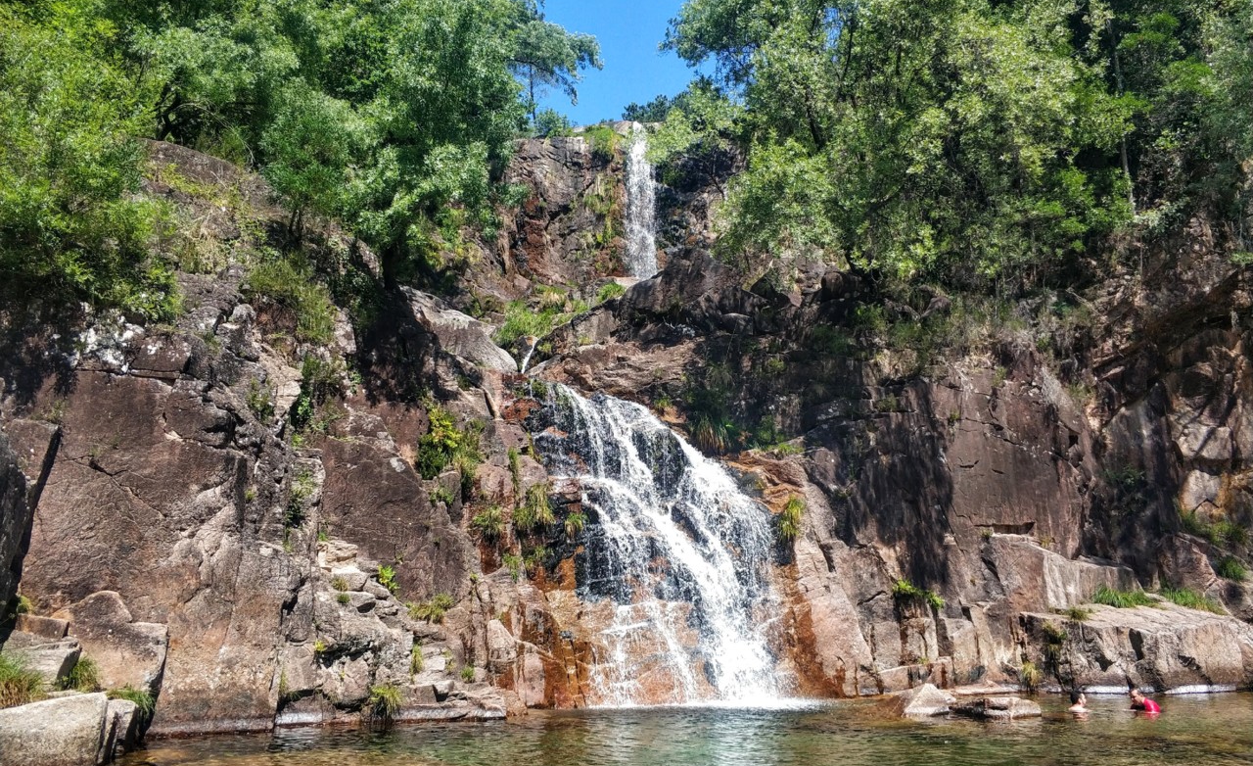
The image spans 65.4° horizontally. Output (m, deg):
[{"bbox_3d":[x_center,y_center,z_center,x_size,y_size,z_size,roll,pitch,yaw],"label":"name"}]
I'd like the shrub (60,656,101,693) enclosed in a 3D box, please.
[{"bbox_3d":[-5.588,2.987,10.000,0.410,0.380,0.380,0,-13,0],"label":"shrub"}]

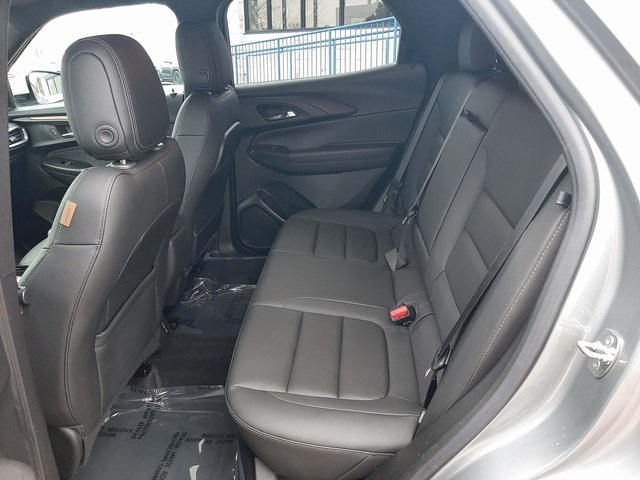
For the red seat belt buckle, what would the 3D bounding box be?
[{"bbox_3d":[0.234,0.206,1.349,0.065,0.040,0.045,0,25,4],"label":"red seat belt buckle"}]

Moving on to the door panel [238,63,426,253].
[{"bbox_3d":[0.014,-0.318,2.113,0.830,0.810,0.130,0,25,4],"label":"door panel"}]

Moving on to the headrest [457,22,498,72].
[{"bbox_3d":[0.521,-0.614,1.523,0.120,0.175,0.250,0,25,4],"label":"headrest"}]

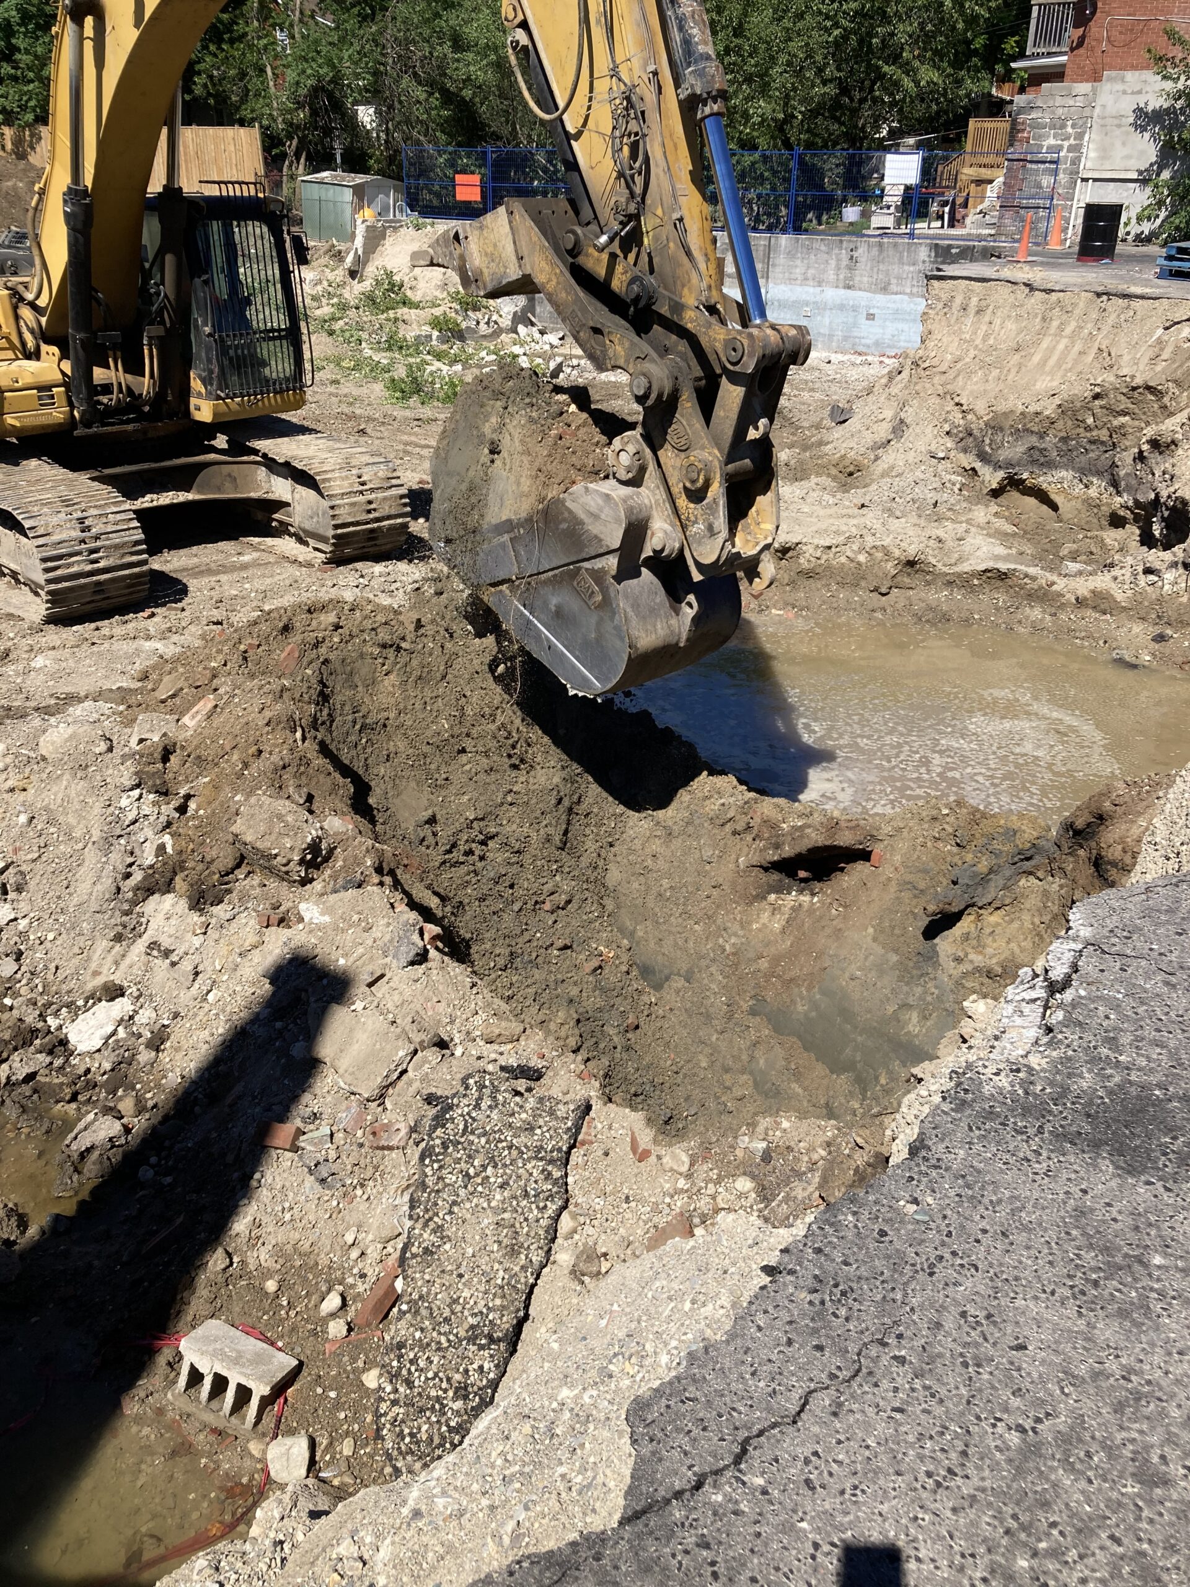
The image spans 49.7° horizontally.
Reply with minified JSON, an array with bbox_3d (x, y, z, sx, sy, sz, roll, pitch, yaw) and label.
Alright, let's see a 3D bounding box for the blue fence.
[{"bbox_3d":[2.133,-14.565,30.965,17.740,1.800,0.100,17,30,30],"label":"blue fence"}]

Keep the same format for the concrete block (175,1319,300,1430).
[{"bbox_3d":[-1.340,2.182,4.776,0.390,0.235,0.190,19,10,17],"label":"concrete block"}]

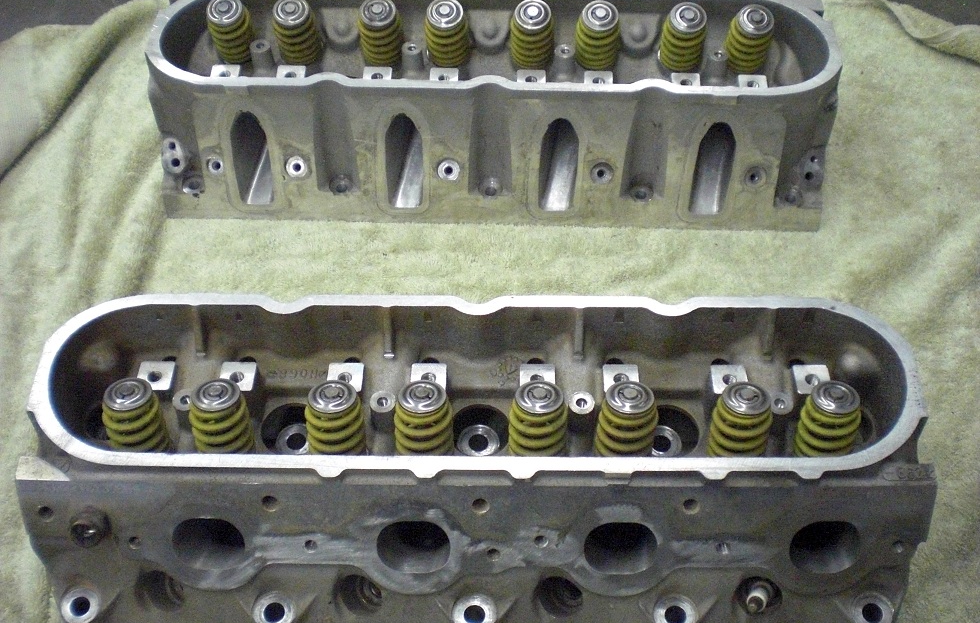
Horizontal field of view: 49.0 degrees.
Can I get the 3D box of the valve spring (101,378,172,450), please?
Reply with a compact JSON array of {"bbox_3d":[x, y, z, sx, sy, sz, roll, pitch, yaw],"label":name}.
[{"bbox_3d":[-0.197,0.064,0.601,0.033,0.049,0.033,0,38,1],"label":"valve spring"}]

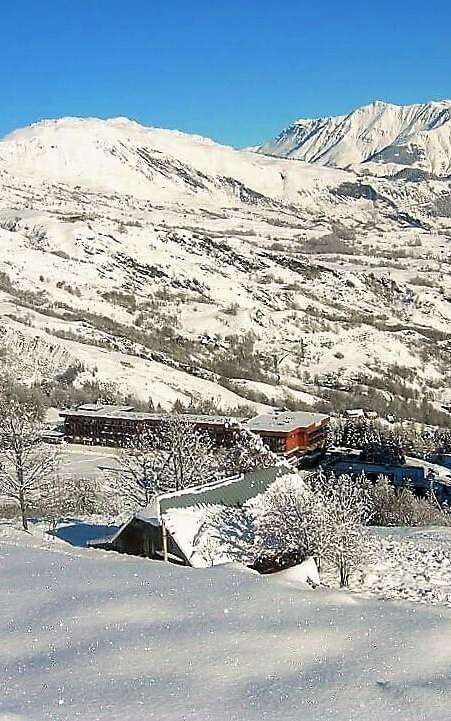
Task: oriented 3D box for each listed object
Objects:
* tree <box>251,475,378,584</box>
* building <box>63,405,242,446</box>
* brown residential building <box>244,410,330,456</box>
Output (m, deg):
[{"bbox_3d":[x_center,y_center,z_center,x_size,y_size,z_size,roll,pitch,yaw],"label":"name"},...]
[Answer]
[{"bbox_3d":[5.877,11.160,66.000,7.700,7.200,6.600,-4,9,0],"label":"tree"},{"bbox_3d":[-30.430,28.567,411.611,82.000,13.200,14.500,1,10,29],"label":"building"},{"bbox_3d":[23.726,27.336,378.827,24.000,9.400,31.000,2,10,30],"label":"brown residential building"}]

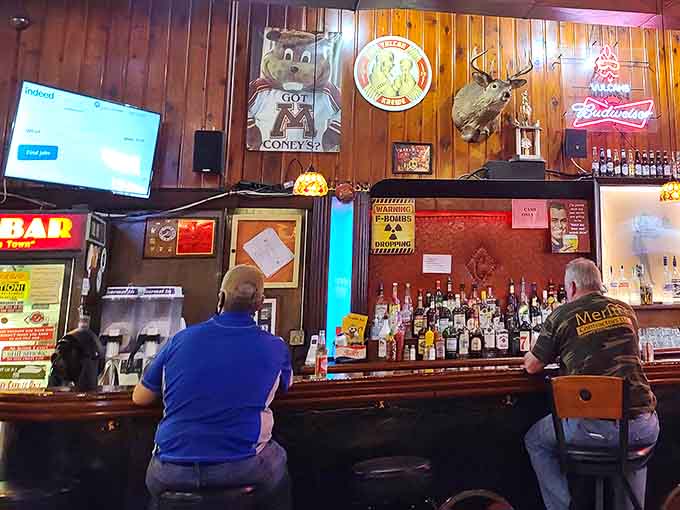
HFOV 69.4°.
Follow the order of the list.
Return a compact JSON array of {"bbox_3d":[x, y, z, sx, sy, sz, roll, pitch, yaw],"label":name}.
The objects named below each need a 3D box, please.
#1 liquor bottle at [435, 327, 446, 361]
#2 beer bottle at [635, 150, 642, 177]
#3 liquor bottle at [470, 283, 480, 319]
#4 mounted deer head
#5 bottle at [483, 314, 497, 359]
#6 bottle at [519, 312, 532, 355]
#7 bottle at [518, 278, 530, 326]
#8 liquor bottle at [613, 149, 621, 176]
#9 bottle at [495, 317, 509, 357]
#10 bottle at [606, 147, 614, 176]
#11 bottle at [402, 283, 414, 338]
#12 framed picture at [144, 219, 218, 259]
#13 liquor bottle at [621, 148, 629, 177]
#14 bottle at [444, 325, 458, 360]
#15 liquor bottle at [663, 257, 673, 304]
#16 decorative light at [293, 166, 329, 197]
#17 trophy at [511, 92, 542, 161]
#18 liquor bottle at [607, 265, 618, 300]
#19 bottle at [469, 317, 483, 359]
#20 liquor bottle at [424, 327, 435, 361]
[{"bbox_3d":[0.640,0.567,3.130,0.066,0.207,0.066,2,-7,-9],"label":"liquor bottle"},{"bbox_3d":[2.358,-0.718,3.880,0.062,0.229,0.062,2,-7,-9],"label":"beer bottle"},{"bbox_3d":[0.941,0.342,3.418,0.074,0.309,0.074,1,-7,-9],"label":"liquor bottle"},{"bbox_3d":[1.110,-1.155,3.570,0.430,0.600,0.460,3,-7,-18],"label":"mounted deer head"},{"bbox_3d":[1.043,0.570,3.429,0.085,0.300,0.085,2,-7,-10],"label":"bottle"},{"bbox_3d":[1.278,0.546,3.383,0.088,0.296,0.088,2,-7,-9],"label":"bottle"},{"bbox_3d":[1.366,0.352,3.636,0.084,0.384,0.084,2,-7,-9],"label":"bottle"},{"bbox_3d":[2.184,-0.728,3.880,0.061,0.237,0.061,1,-7,-9],"label":"liquor bottle"},{"bbox_3d":[1.135,0.571,3.445,0.088,0.288,0.085,2,-7,-10],"label":"bottle"},{"bbox_3d":[2.203,-0.750,3.999,0.061,0.226,0.061,2,-7,-9],"label":"bottle"},{"bbox_3d":[0.471,0.382,3.376,0.082,0.383,0.082,2,-7,-9],"label":"bottle"},{"bbox_3d":[-1.108,-0.115,3.410,0.474,0.281,0.030,2,-7,-9],"label":"framed picture"},{"bbox_3d":[2.242,-0.722,3.870,0.062,0.229,0.062,2,-7,-9],"label":"liquor bottle"},{"bbox_3d":[0.720,0.560,3.171,0.084,0.226,0.084,1,-7,-9],"label":"bottle"},{"bbox_3d":[2.643,0.207,3.959,0.082,0.370,0.082,2,-7,-10],"label":"liquor bottle"},{"bbox_3d":[-0.167,-0.408,2.733,0.195,0.165,0.195,2,-7,-10],"label":"decorative light"},{"bbox_3d":[1.422,-0.975,3.716,0.271,0.571,0.140,1,-7,-9],"label":"trophy"},{"bbox_3d":[2.085,0.233,3.750,0.074,0.290,0.074,2,-7,-9],"label":"liquor bottle"},{"bbox_3d":[0.875,0.536,3.160,0.080,0.264,0.080,2,-7,-9],"label":"bottle"},{"bbox_3d":[0.592,0.584,3.248,0.066,0.218,0.060,2,-7,-9],"label":"liquor bottle"}]

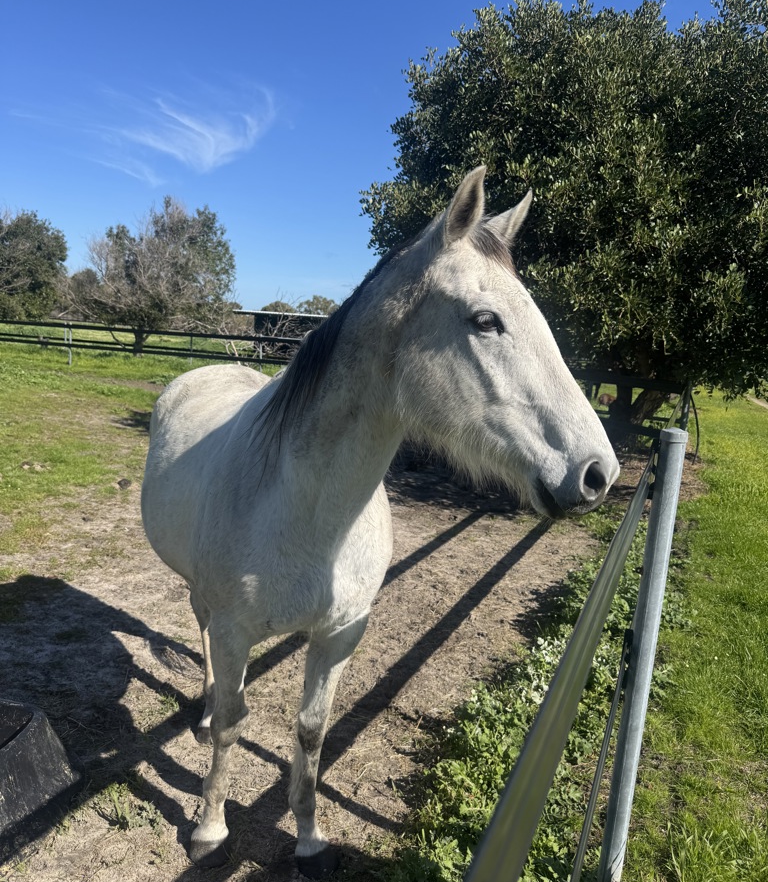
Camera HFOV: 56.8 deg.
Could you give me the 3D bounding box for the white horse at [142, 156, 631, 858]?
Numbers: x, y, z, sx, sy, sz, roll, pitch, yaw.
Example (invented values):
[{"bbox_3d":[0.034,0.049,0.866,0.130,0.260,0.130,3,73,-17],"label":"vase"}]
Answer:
[{"bbox_3d":[-0.328,0.265,2.245,0.780,1.900,2.060,1,8,-24],"label":"white horse"}]

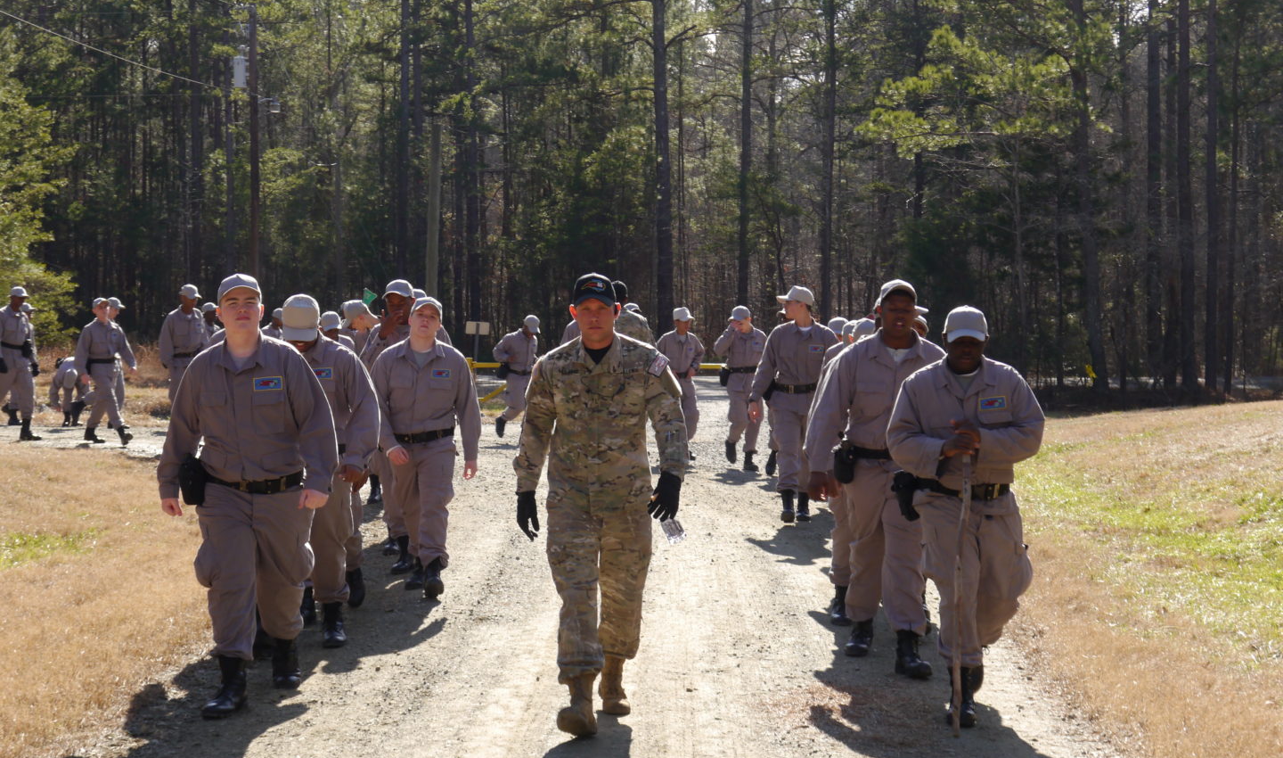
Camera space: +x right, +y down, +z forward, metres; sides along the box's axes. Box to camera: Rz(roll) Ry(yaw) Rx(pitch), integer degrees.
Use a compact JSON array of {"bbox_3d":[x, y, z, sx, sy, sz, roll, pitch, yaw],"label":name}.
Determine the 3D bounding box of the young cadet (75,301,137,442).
[{"bbox_3d":[-6.377,-0.089,30.000,0.750,1.766,0.580,1,2,42],"label":"young cadet"}]

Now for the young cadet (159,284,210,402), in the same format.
[{"bbox_3d":[-4.964,-0.125,27.400,0.600,1.809,0.450,-1,1,-27],"label":"young cadet"}]

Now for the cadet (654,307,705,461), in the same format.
[{"bbox_3d":[0.433,0.045,28.300,0.560,1.700,0.600,0,1,-18],"label":"cadet"}]

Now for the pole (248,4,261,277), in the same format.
[{"bbox_3d":[-10.272,-5.006,67.000,0.240,9.894,0.240,0,1,0],"label":"pole"}]

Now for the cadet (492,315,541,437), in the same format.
[{"bbox_3d":[-1.512,0.006,31.300,0.550,1.593,0.720,-1,2,-42],"label":"cadet"}]

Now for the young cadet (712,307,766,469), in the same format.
[{"bbox_3d":[1.038,0.095,26.500,0.580,1.739,0.580,0,1,3],"label":"young cadet"}]

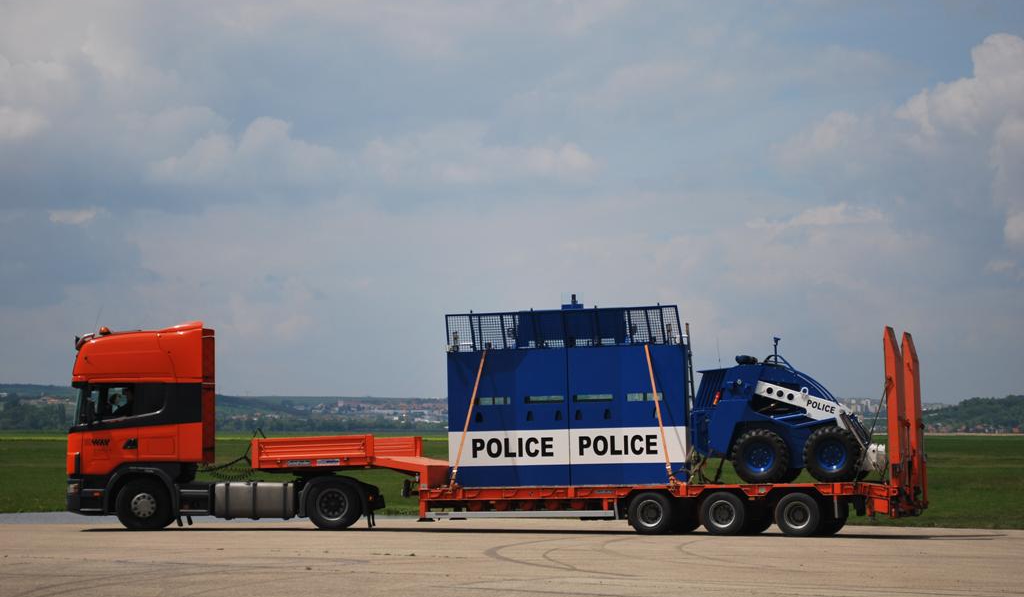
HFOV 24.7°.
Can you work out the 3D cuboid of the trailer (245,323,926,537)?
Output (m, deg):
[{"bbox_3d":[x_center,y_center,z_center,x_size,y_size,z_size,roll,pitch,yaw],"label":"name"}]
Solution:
[{"bbox_3d":[1.384,2.532,44.418,12.700,3.750,2.600,-1,-3,18],"label":"trailer"}]

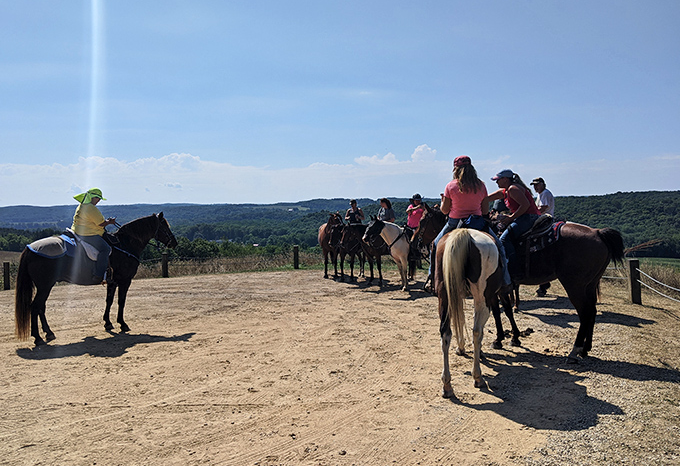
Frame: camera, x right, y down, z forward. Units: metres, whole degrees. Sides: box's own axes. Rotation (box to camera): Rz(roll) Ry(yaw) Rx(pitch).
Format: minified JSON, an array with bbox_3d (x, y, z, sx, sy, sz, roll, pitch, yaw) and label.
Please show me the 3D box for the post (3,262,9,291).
[{"bbox_3d":[-9.775,1.276,15.500,0.170,0.810,0.170,-2,1,-18],"label":"post"}]

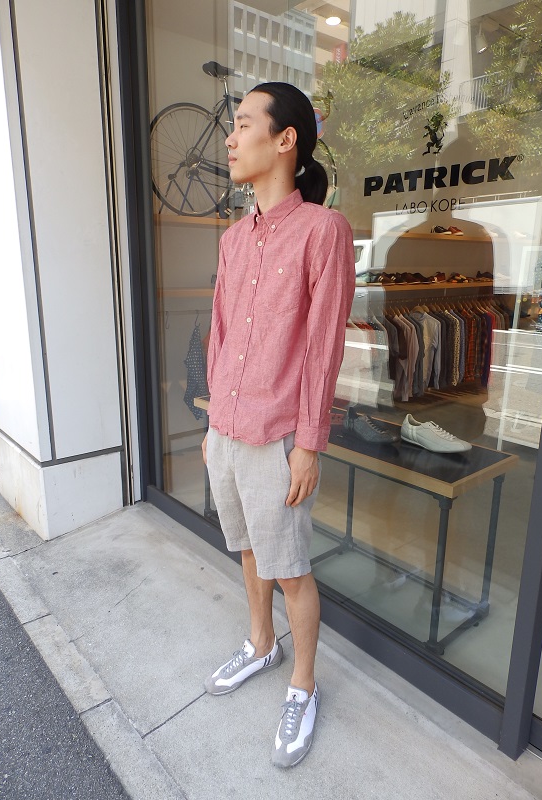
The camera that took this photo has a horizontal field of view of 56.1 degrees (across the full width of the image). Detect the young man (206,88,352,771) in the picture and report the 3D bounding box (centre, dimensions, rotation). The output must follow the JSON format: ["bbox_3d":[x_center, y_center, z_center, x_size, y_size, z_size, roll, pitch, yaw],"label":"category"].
[{"bbox_3d":[0.010,0.089,1.421,0.480,1.762,0.310,13,19,42],"label":"young man"}]

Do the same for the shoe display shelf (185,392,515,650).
[{"bbox_3d":[0.249,0.417,2.367,0.432,0.658,1.511,-12,18,-39],"label":"shoe display shelf"}]

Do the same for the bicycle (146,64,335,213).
[{"bbox_3d":[-0.117,-1.790,3.641,1.705,0.972,0.440,-12,18,-39],"label":"bicycle"}]

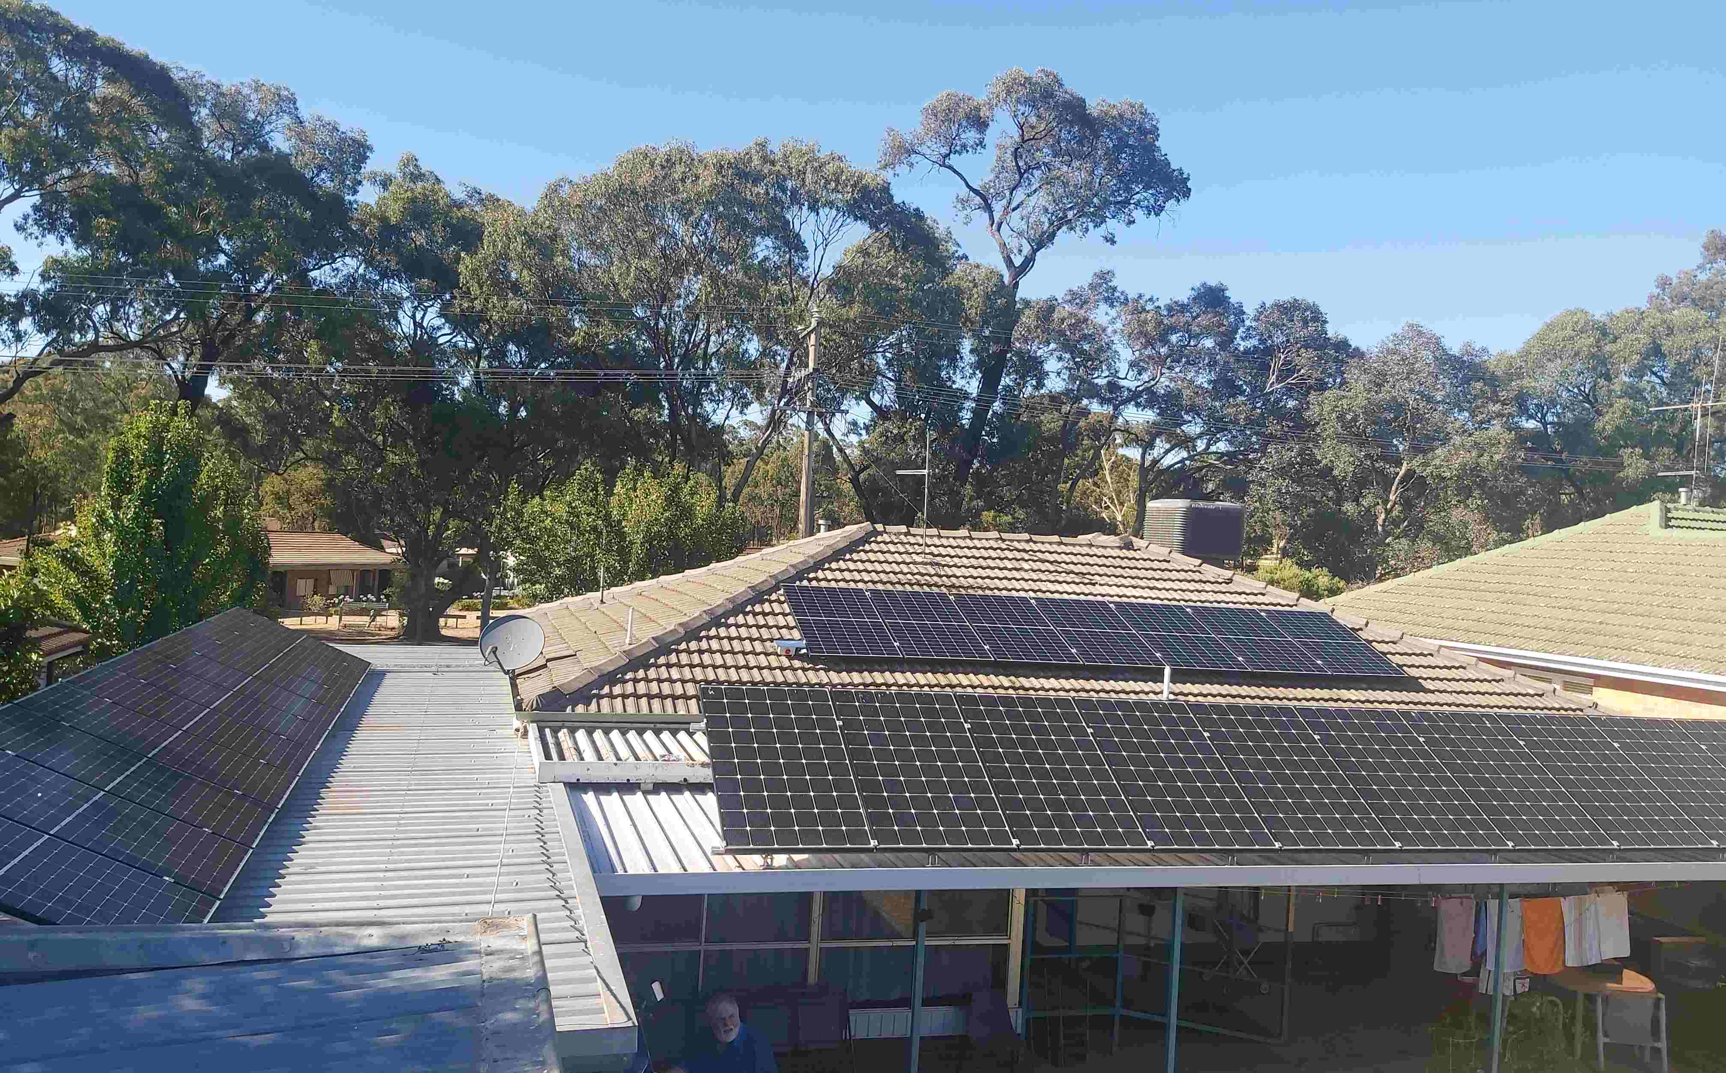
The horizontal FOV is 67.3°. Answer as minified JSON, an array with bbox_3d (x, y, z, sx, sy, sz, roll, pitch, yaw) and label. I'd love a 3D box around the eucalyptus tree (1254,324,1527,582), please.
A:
[{"bbox_3d":[20.205,-0.933,50.000,10.820,14.490,10.000,3,-1,22],"label":"eucalyptus tree"}]

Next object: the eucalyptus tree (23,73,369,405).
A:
[{"bbox_3d":[-22.165,-5.669,41.877,10.500,18.620,10.000,4,-1,-28],"label":"eucalyptus tree"}]

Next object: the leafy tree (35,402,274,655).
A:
[{"bbox_3d":[-13.898,0.634,24.957,4.200,6.510,4.100,4,-1,-29],"label":"leafy tree"}]

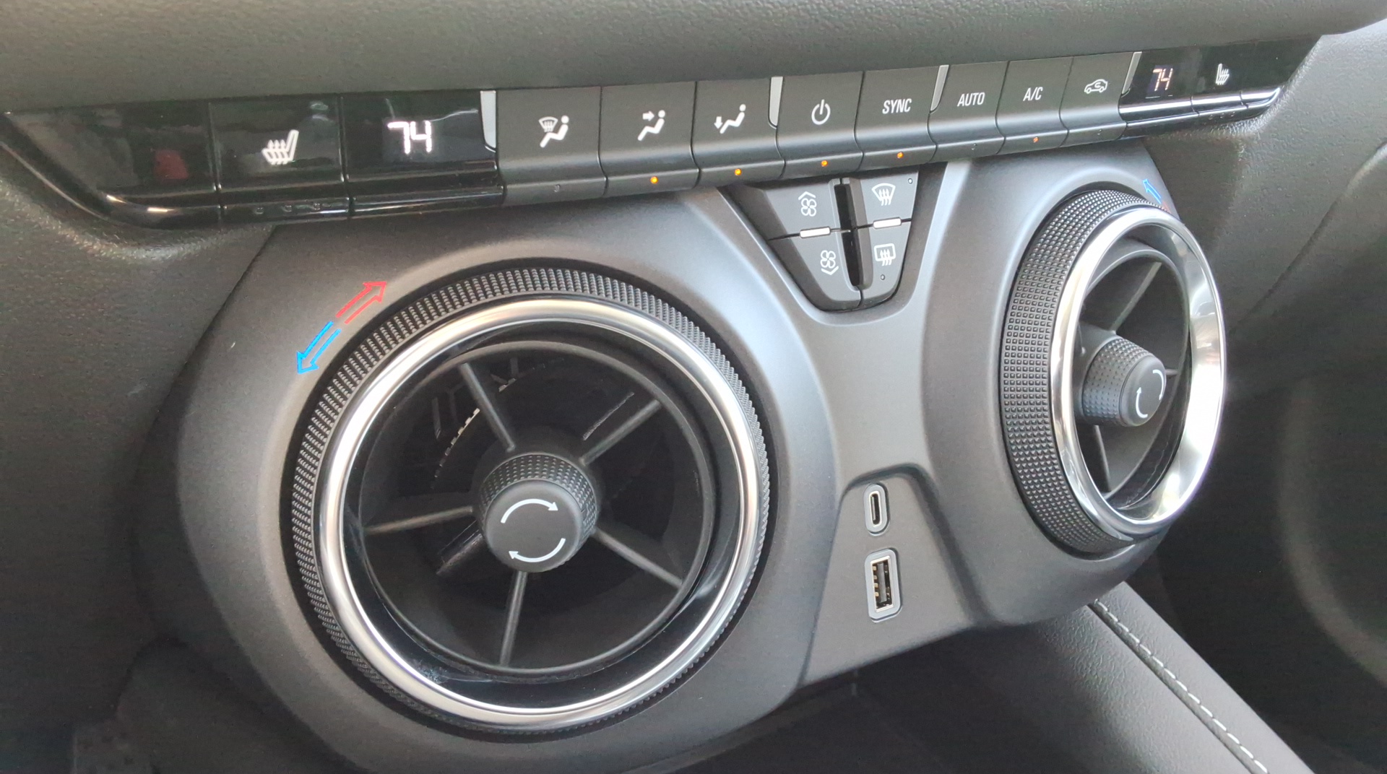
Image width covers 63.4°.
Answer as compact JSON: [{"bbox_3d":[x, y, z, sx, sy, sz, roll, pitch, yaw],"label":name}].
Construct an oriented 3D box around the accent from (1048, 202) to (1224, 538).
[{"bbox_3d":[0.125,-0.004,0.316,0.091,0.091,0.012,-17,11,-37],"label":"accent"}]

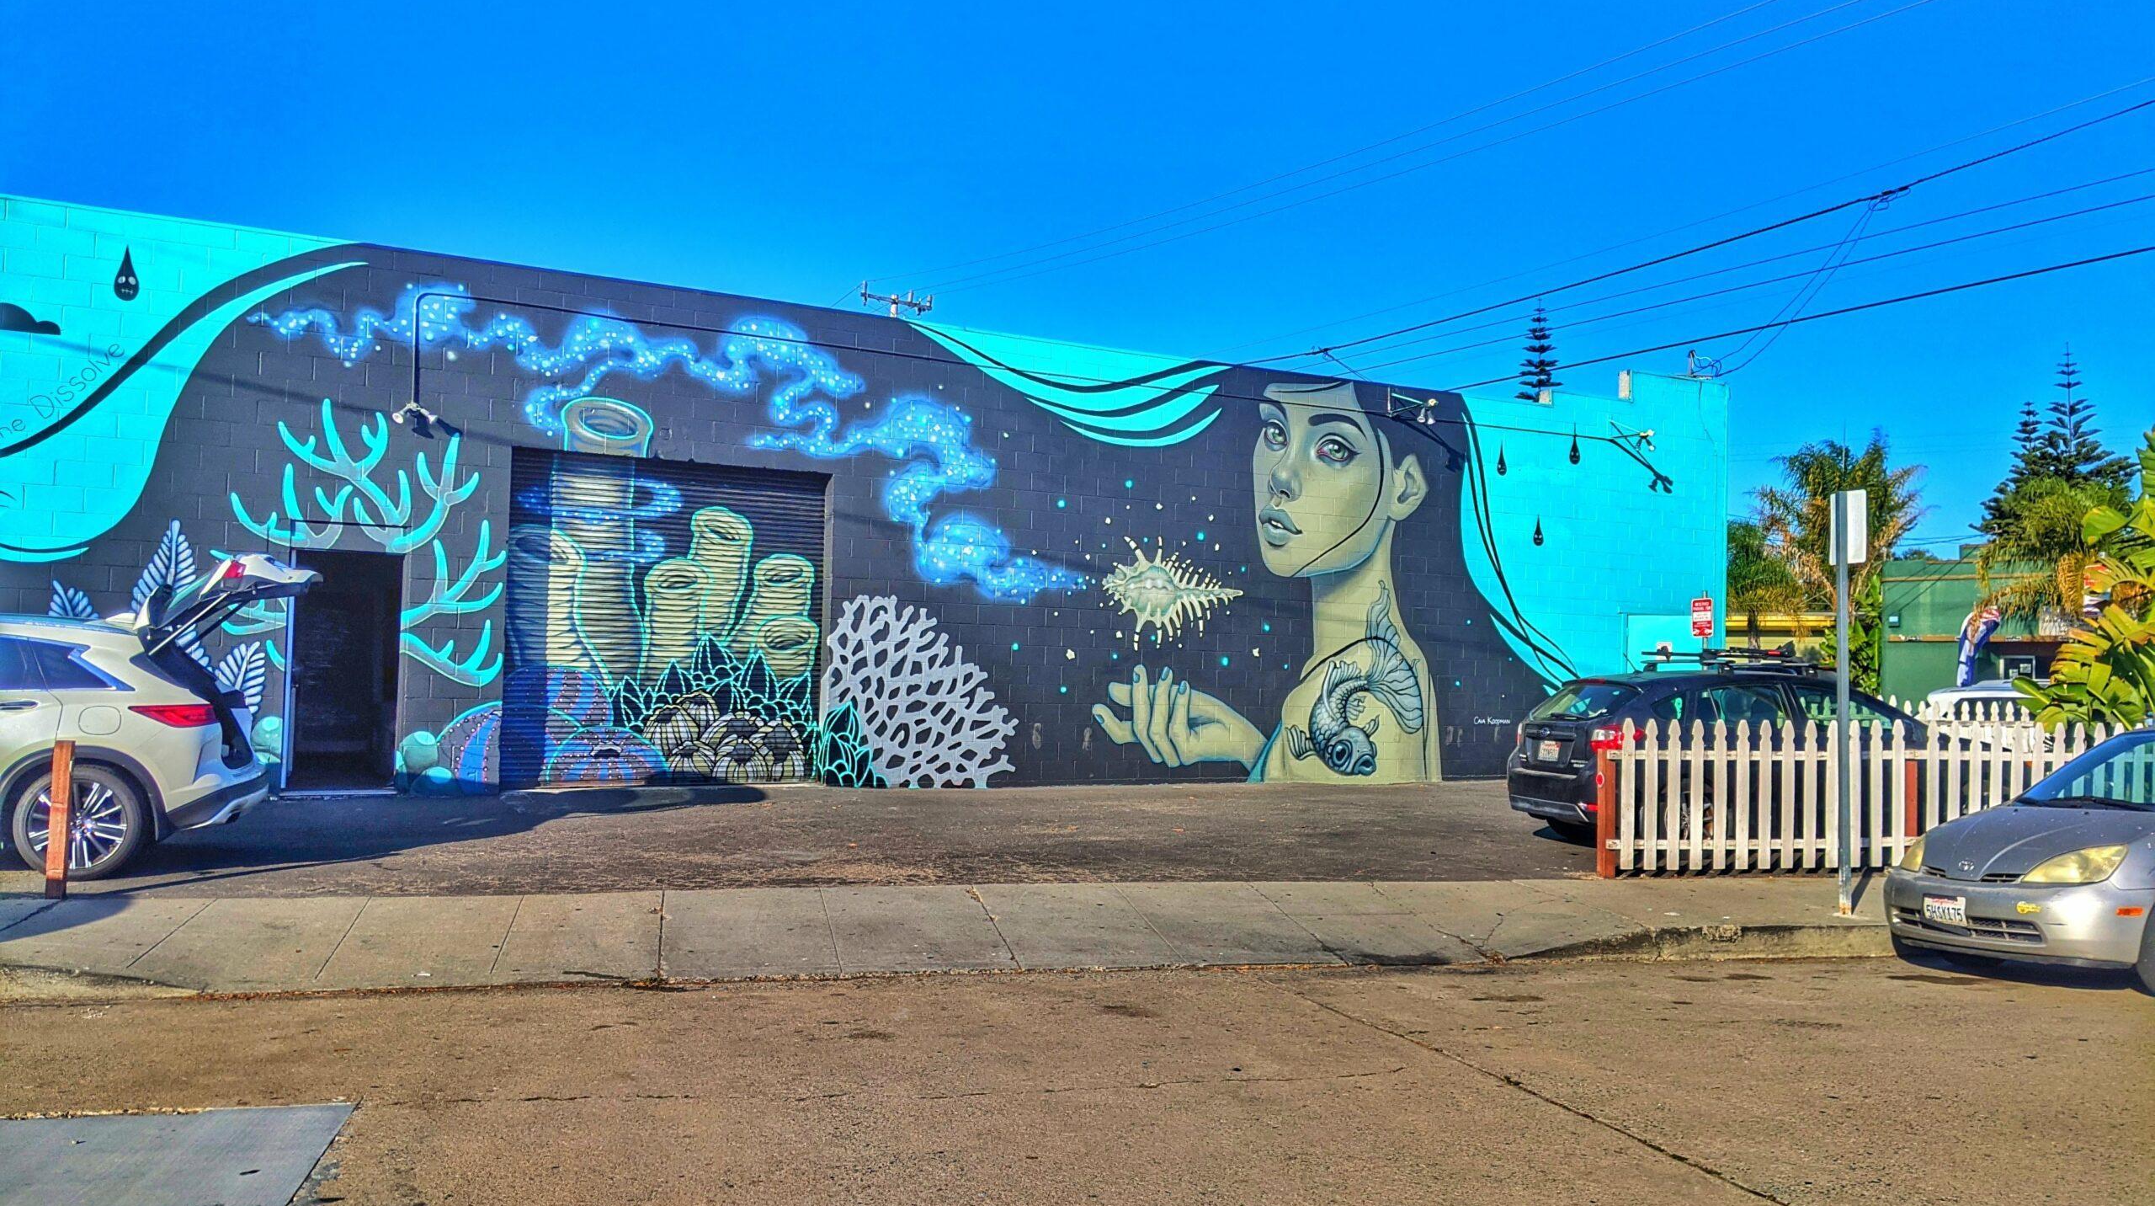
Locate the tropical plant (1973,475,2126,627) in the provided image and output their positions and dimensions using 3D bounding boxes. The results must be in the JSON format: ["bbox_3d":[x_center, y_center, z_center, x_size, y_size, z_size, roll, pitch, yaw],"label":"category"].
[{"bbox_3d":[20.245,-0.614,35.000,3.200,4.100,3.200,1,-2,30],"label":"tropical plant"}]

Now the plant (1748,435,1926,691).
[{"bbox_3d":[17.637,-0.762,39.000,4.100,6.300,4.100,1,-2,24],"label":"plant"}]

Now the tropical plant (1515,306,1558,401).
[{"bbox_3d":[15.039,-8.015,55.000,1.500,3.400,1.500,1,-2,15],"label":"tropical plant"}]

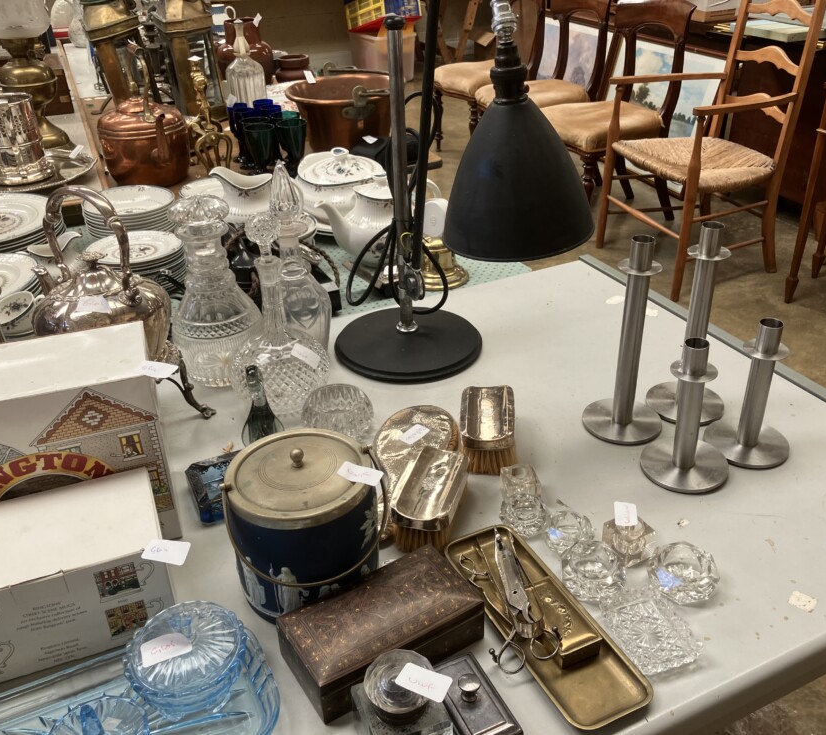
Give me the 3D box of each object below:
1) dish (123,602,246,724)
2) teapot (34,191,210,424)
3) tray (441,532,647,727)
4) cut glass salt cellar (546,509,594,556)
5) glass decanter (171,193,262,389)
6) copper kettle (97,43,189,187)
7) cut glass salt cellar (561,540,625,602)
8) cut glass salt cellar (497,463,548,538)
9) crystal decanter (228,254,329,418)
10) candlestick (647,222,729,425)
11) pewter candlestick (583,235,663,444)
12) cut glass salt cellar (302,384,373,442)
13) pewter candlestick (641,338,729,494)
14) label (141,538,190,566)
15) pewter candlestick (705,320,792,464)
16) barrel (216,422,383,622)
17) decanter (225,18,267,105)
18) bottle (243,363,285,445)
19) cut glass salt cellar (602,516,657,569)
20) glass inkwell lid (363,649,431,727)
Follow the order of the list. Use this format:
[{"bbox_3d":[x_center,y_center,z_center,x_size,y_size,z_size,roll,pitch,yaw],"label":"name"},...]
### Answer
[{"bbox_3d":[-0.178,0.225,0.628,0.094,0.077,0.094,-1,31,1],"label":"dish"},{"bbox_3d":[-0.377,-0.072,0.943,0.212,0.296,0.178,15,35,26],"label":"teapot"},{"bbox_3d":[0.116,0.230,0.729,0.081,0.018,0.239,-16,34,-21],"label":"tray"},{"bbox_3d":[0.153,0.161,0.769,0.046,0.027,0.046,-2,31,0],"label":"cut glass salt cellar"},{"bbox_3d":[-0.267,-0.105,1.044,0.121,0.242,0.121,-1,31,1],"label":"glass decanter"},{"bbox_3d":[-0.579,-0.534,1.679,0.192,0.268,0.220,-25,38,-34],"label":"copper kettle"},{"bbox_3d":[0.174,0.198,0.767,0.059,0.026,0.059,-3,31,0],"label":"cut glass salt cellar"},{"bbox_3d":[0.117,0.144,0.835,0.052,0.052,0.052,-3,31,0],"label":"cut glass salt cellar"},{"bbox_3d":[-0.165,-0.048,0.958,0.118,0.212,0.118,-2,31,0],"label":"crystal decanter"},{"bbox_3d":[0.345,-0.057,0.959,0.097,0.244,0.097,-3,31,0],"label":"candlestick"},{"bbox_3d":[0.258,-0.036,0.933,0.097,0.244,0.097,-3,31,0],"label":"pewter candlestick"},{"bbox_3d":[-0.089,0.060,0.930,0.084,0.050,0.084,-2,31,0],"label":"cut glass salt cellar"},{"bbox_3d":[0.302,0.042,0.848,0.093,0.155,0.093,-1,31,1],"label":"pewter candlestick"},{"bbox_3d":[-0.211,0.159,0.683,0.039,0.002,0.025,6,37,6],"label":"label"},{"bbox_3d":[0.378,0.019,0.867,0.092,0.155,0.092,-2,31,0],"label":"pewter candlestick"},{"bbox_3d":[-0.095,0.137,0.712,0.138,0.156,0.134,-1,31,1],"label":"barrel"},{"bbox_3d":[-0.419,-0.721,1.980,0.099,0.270,0.099,-2,31,0],"label":"decanter"},{"bbox_3d":[-0.176,0.045,0.902,0.048,0.109,0.043,-2,31,0],"label":"bottle"},{"bbox_3d":[0.209,0.167,0.769,0.035,0.029,0.035,-16,34,-23],"label":"cut glass salt cellar"},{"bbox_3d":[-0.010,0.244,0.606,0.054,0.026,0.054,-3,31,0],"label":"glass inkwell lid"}]

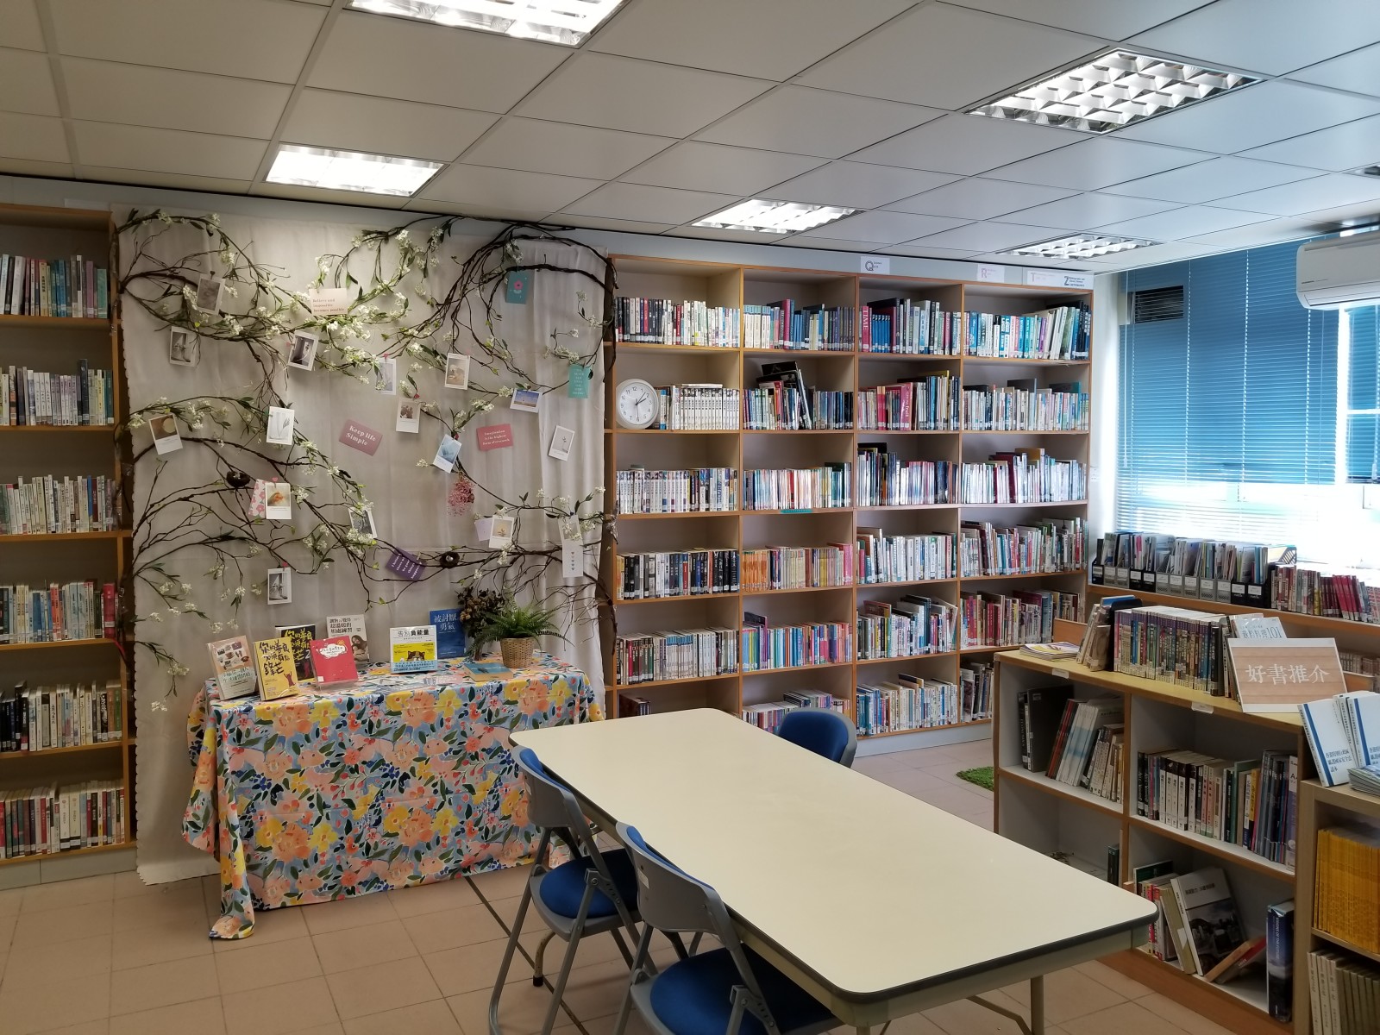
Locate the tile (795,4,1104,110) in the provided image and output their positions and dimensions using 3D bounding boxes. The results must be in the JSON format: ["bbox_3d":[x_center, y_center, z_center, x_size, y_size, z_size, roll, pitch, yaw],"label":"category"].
[{"bbox_3d":[0.674,-1.201,2.749,0.600,0.016,0.600,-3,5,-27],"label":"tile"}]

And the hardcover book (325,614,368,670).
[{"bbox_3d":[-1.417,0.511,4.288,0.148,0.208,0.019,-2,-20,-24],"label":"hardcover book"}]

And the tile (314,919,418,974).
[{"bbox_3d":[-1.090,1.439,3.472,0.300,0.010,0.300,-2,4,-24],"label":"tile"}]

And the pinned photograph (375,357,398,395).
[{"bbox_3d":[-1.289,-0.599,4.390,0.088,0.149,0.004,0,4,-26],"label":"pinned photograph"}]

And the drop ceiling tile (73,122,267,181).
[{"bbox_3d":[-1.786,-1.262,3.568,0.600,0.015,0.605,-2,5,-26],"label":"drop ceiling tile"}]

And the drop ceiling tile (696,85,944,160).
[{"bbox_3d":[0.393,-1.240,3.282,0.600,0.016,0.600,-3,5,-27],"label":"drop ceiling tile"}]

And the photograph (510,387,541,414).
[{"bbox_3d":[-0.734,-0.524,4.660,0.135,0.096,0.006,12,-2,-27],"label":"photograph"}]

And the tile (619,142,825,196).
[{"bbox_3d":[0.109,-1.276,3.811,0.600,0.016,0.600,-3,5,-27],"label":"tile"}]

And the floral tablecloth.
[{"bbox_3d":[-1.180,1.050,4.246,1.580,0.765,0.620,-2,5,-26],"label":"floral tablecloth"}]

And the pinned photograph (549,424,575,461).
[{"bbox_3d":[-0.589,-0.341,4.776,0.092,0.143,0.005,15,-3,-26],"label":"pinned photograph"}]

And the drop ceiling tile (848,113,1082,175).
[{"bbox_3d":[0.934,-1.262,3.543,0.600,0.016,0.600,-3,5,-27],"label":"drop ceiling tile"}]

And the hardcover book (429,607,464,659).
[{"bbox_3d":[-1.056,0.513,4.530,0.148,0.210,0.020,-3,-5,-30],"label":"hardcover book"}]

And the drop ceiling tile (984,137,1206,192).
[{"bbox_3d":[1.478,-1.278,3.761,0.590,0.018,0.590,-2,4,-24],"label":"drop ceiling tile"}]

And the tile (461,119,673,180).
[{"bbox_3d":[-0.415,-1.250,3.516,0.595,0.016,0.595,-3,5,-26],"label":"tile"}]

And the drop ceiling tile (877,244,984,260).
[{"bbox_3d":[1.276,-1.407,5.472,0.590,0.018,0.210,-2,4,-24],"label":"drop ceiling tile"}]

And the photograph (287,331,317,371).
[{"bbox_3d":[-1.589,-0.685,4.266,0.093,0.148,0.005,13,-2,-26],"label":"photograph"}]

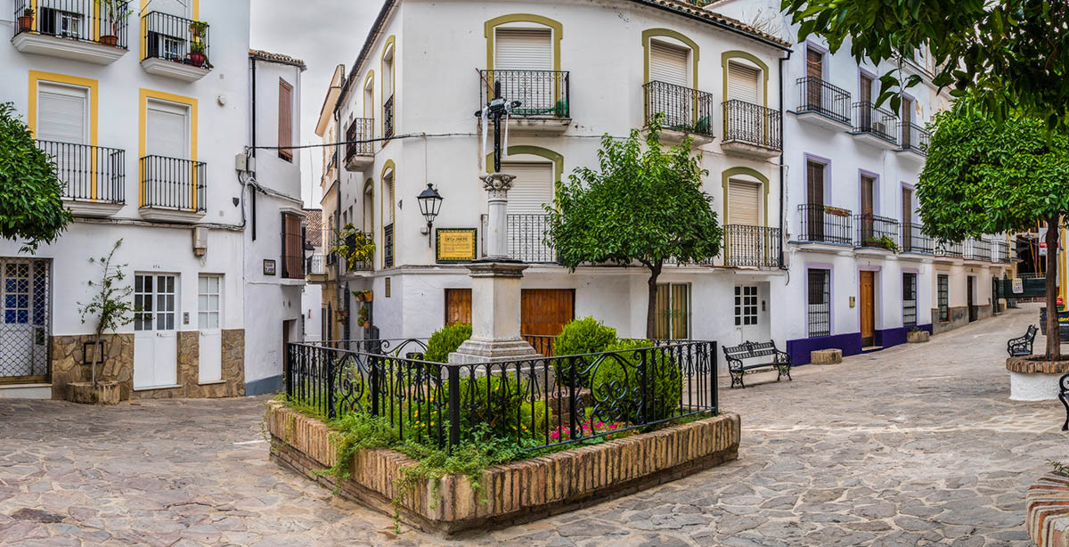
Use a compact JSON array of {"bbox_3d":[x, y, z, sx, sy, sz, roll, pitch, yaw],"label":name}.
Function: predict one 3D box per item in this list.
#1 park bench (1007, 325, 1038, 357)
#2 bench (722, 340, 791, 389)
[{"bbox_3d":[9.630,1.450,15.800,0.550,0.800,1.600,0,0,28],"label":"park bench"},{"bbox_3d":[4.500,1.760,16.000,1.600,0.800,0.550,0,0,-40],"label":"bench"}]

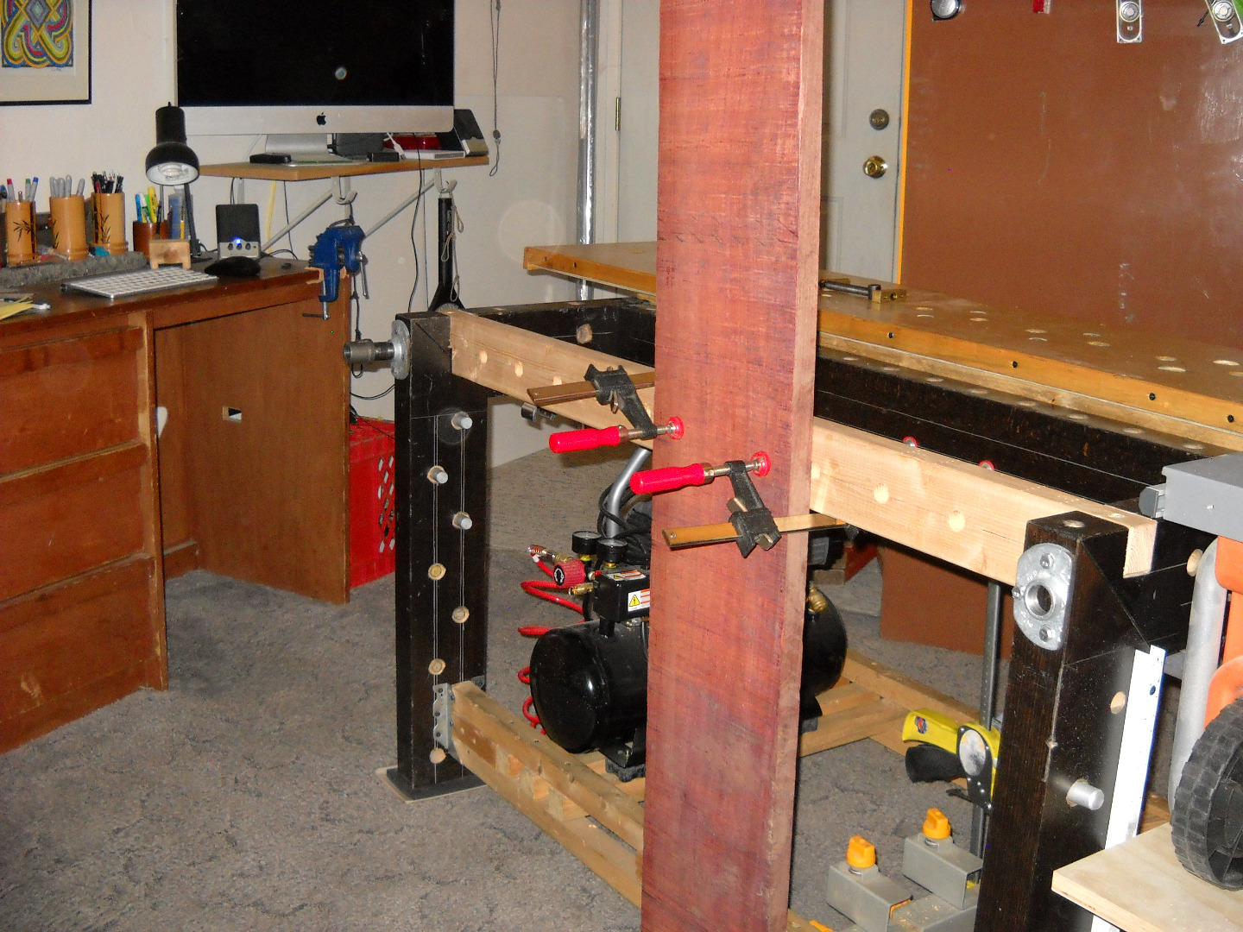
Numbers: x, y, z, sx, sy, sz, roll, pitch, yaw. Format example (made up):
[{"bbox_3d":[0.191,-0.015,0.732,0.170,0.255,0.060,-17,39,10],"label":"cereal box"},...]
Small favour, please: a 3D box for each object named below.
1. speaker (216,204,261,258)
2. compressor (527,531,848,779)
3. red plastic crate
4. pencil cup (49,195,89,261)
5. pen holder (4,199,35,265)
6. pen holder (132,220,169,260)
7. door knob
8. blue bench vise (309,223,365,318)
[{"bbox_3d":[-0.808,-0.495,3.110,0.086,0.115,0.085,-4,16,-21],"label":"speaker"},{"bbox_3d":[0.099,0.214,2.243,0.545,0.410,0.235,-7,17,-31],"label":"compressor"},{"bbox_3d":[-0.691,0.076,3.378,0.325,0.325,0.290,11,17,32],"label":"red plastic crate"},{"bbox_3d":[-1.041,-0.448,2.775,0.068,0.114,0.068,9,16,25],"label":"pencil cup"},{"bbox_3d":[-1.093,-0.425,2.680,0.059,0.112,0.059,9,16,25],"label":"pen holder"},{"bbox_3d":[-0.959,-0.458,3.000,0.073,0.081,0.073,2,15,0],"label":"pen holder"},{"bbox_3d":[0.739,-0.871,4.290,0.065,0.065,0.066,9,16,25],"label":"door knob"},{"bbox_3d":[-0.573,-0.395,2.970,0.113,0.185,0.062,9,16,25],"label":"blue bench vise"}]

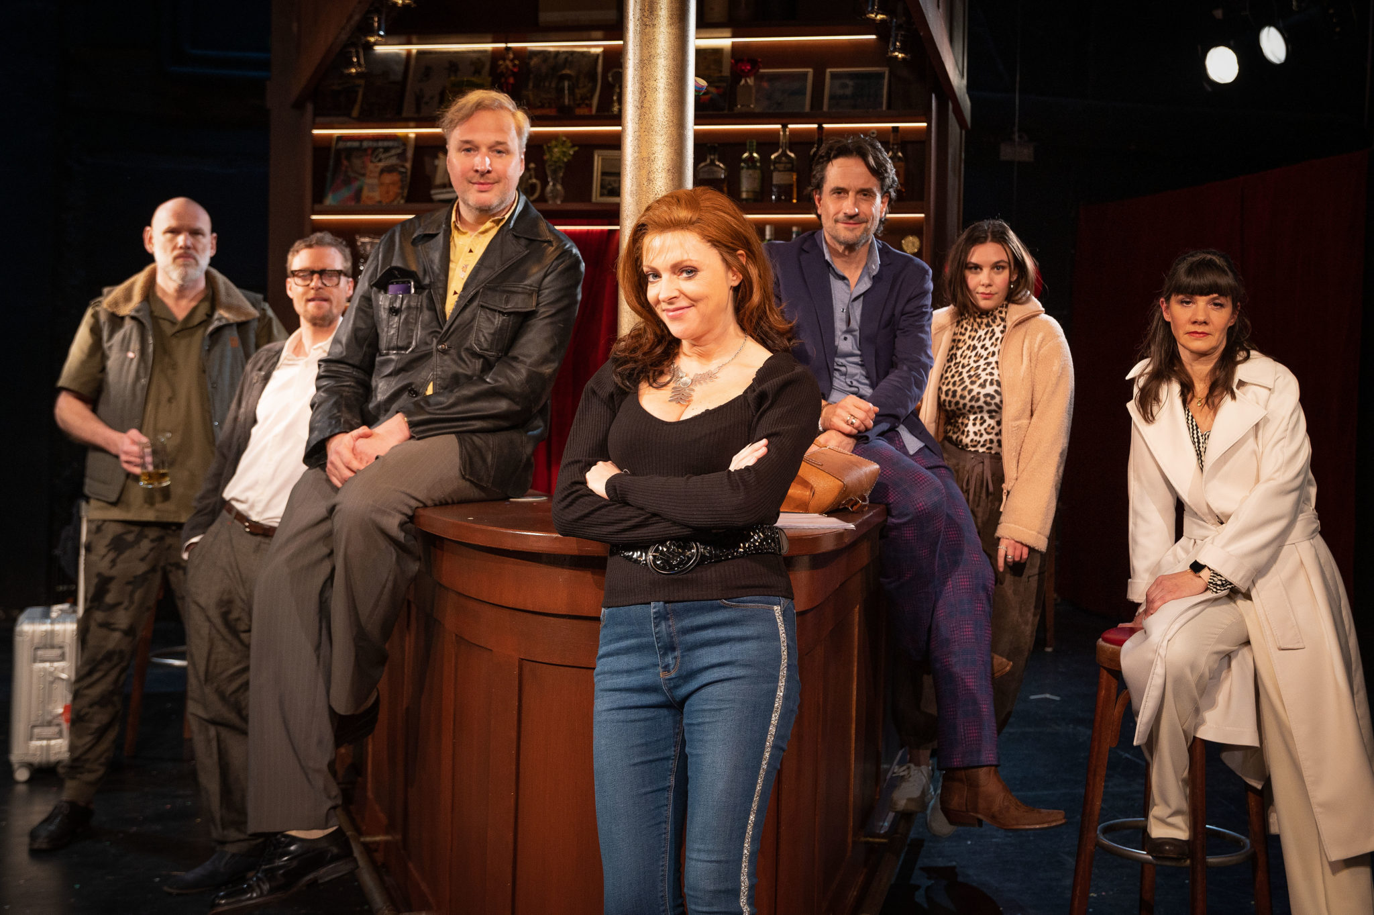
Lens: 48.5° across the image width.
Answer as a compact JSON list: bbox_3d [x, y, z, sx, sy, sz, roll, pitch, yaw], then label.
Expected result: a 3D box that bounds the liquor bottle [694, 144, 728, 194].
[{"bbox_3d":[0.098,-1.075,5.790,0.118,0.225,0.090,2,2,10],"label":"liquor bottle"}]

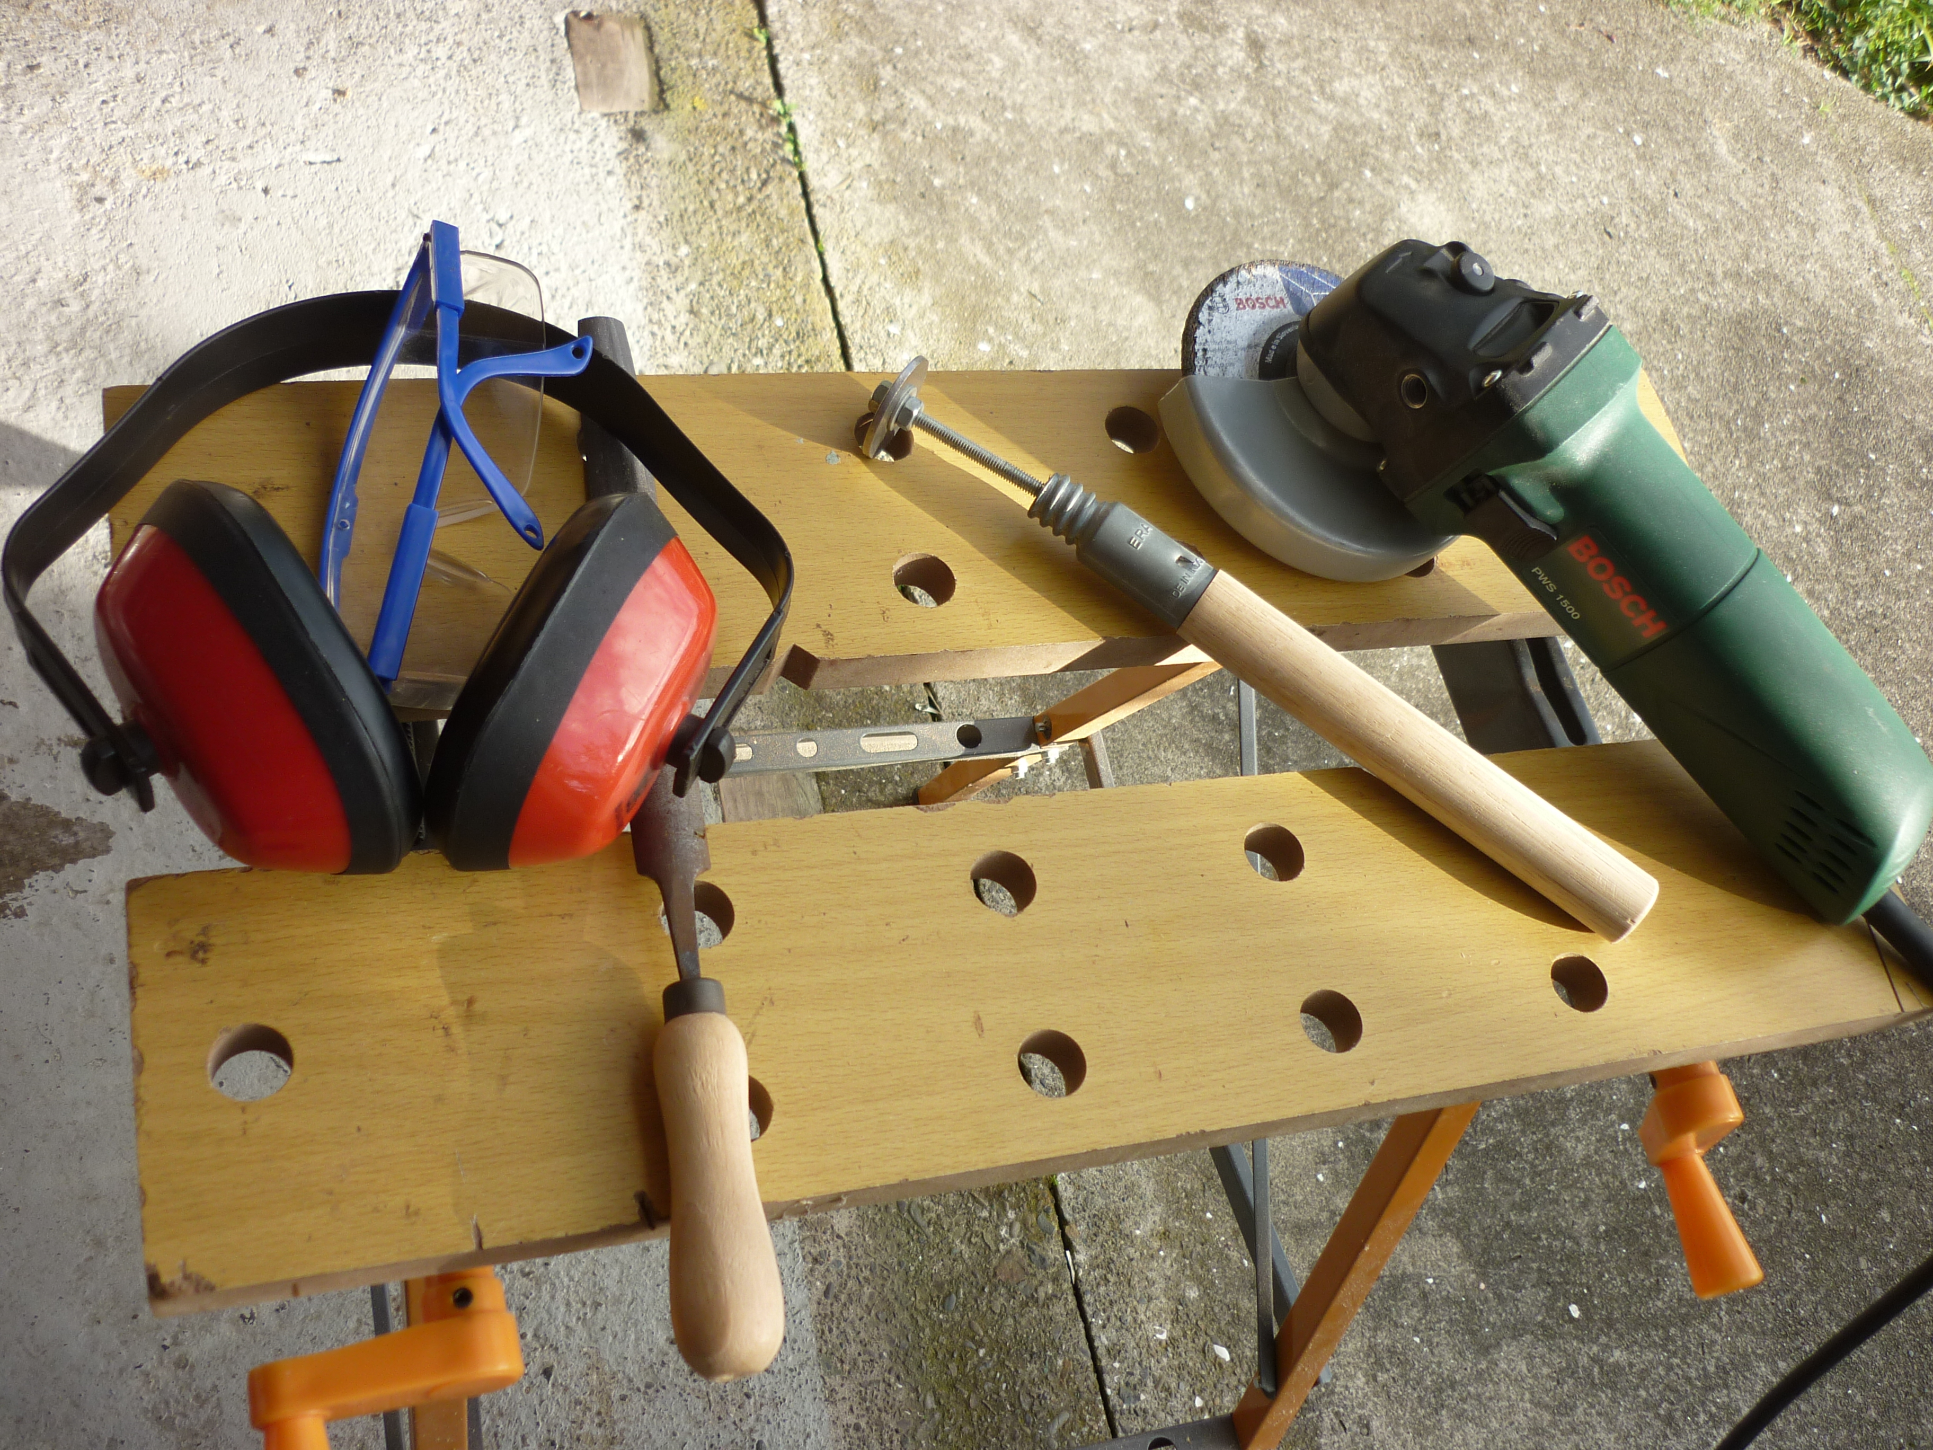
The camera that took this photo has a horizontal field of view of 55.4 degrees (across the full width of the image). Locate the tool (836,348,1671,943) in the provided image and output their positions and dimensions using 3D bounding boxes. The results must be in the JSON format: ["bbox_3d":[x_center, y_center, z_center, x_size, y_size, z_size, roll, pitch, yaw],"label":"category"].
[{"bbox_3d":[0.091,-0.025,0.580,0.291,0.037,0.037,34,57,3],"label":"tool"}]

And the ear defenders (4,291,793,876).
[{"bbox_3d":[-0.145,-0.042,0.489,0.195,0.080,0.165,-2,62,-19],"label":"ear defenders"}]

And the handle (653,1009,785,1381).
[{"bbox_3d":[-0.063,0.114,0.456,0.027,0.027,0.092,1,59,-17],"label":"handle"}]

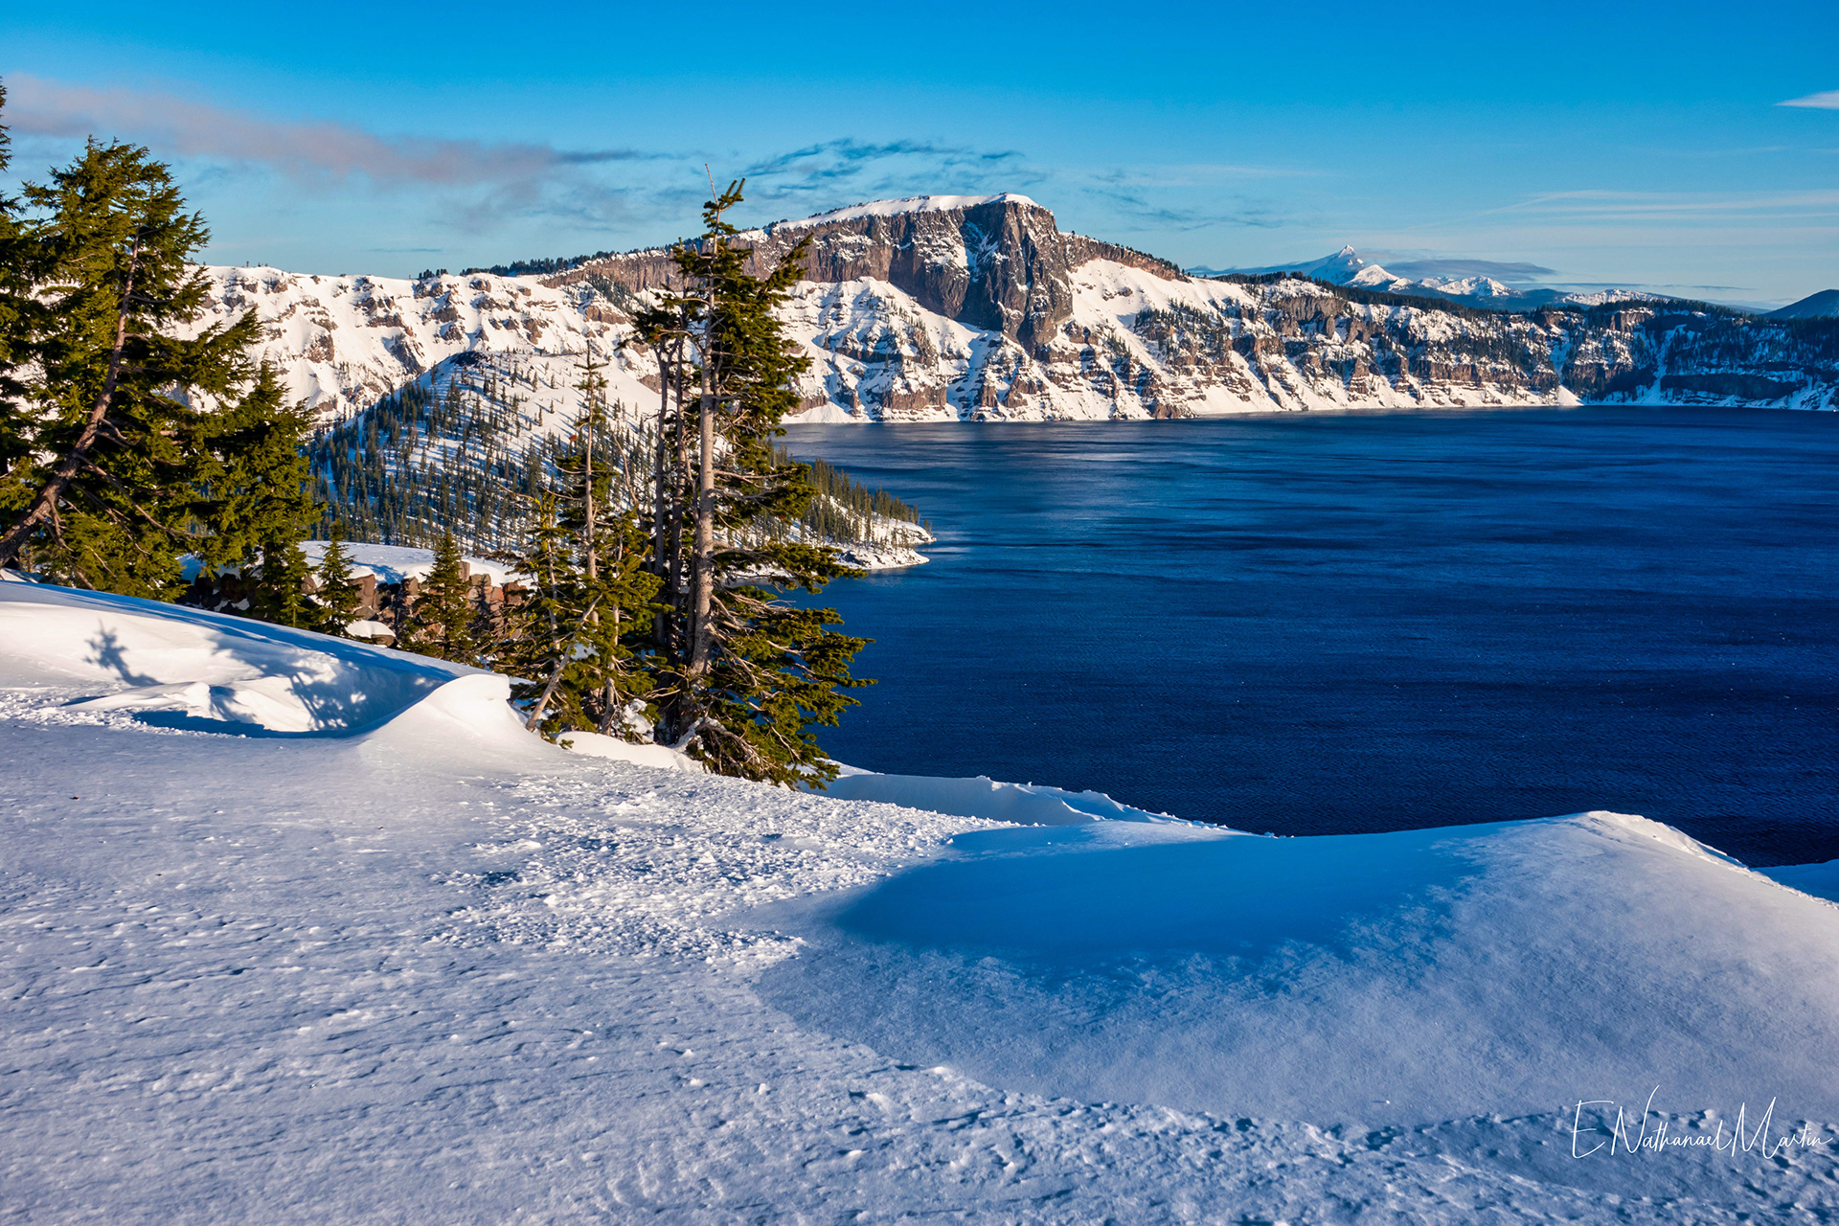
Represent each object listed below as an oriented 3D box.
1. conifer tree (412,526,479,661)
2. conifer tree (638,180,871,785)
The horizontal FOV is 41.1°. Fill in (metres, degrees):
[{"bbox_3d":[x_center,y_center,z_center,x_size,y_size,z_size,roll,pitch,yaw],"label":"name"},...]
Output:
[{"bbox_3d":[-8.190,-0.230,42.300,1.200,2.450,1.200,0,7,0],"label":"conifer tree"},{"bbox_3d":[-1.478,-1.130,22.030,2.100,5.350,2.000,0,7,0],"label":"conifer tree"}]

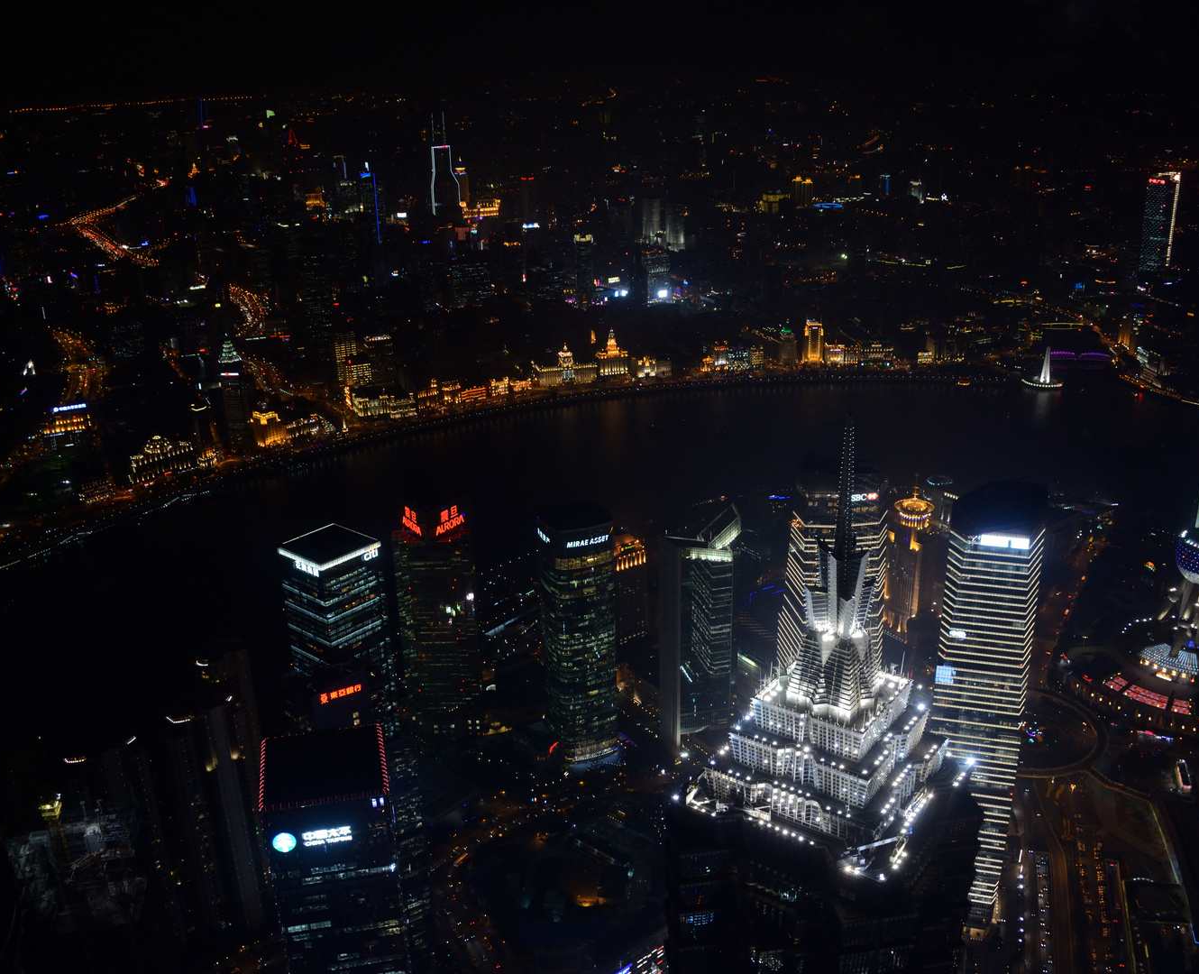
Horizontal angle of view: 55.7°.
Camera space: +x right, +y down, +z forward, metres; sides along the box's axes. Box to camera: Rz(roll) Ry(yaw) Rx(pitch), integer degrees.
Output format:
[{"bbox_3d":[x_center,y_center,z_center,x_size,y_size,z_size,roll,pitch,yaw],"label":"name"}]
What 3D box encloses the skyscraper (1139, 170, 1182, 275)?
[{"bbox_3d":[1153.520,-535.980,2336.910,42.000,220.000,42.000,-11,23,-23],"label":"skyscraper"}]

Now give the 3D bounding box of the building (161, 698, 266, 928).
[{"bbox_3d":[-215.063,190.683,646.200,34.000,150.000,25.000,-6,21,-10],"label":"building"}]

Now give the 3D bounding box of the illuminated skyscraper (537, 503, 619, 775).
[{"bbox_3d":[-13.075,104.453,810.856,48.000,181.000,49.000,-10,22,-19],"label":"illuminated skyscraper"}]

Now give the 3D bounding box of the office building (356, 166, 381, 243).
[{"bbox_3d":[-568.900,-682.140,2847.010,46.000,222.000,44.000,10,23,27],"label":"office building"}]

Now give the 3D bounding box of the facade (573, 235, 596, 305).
[{"bbox_3d":[-30.277,-438.176,2293.552,37.000,143.000,36.000,-3,21,-4],"label":"facade"}]

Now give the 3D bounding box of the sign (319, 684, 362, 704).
[{"bbox_3d":[-127.980,102.110,560.180,22.000,5.500,0.800,-13,24,-26],"label":"sign"}]

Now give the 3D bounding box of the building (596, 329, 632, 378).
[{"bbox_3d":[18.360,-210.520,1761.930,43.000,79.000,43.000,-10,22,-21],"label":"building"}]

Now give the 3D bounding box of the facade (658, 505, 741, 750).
[{"bbox_3d":[70.470,96.800,811.550,43.000,184.000,30.000,-10,22,-21],"label":"facade"}]

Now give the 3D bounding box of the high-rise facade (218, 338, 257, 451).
[{"bbox_3d":[-469.470,-118.610,1461.870,29.000,150.000,29.000,-2,21,-2],"label":"high-rise facade"}]

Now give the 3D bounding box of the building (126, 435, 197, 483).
[{"bbox_3d":[-543.320,-37.290,1404.220,79.000,43.000,29.000,-20,28,-40],"label":"building"}]

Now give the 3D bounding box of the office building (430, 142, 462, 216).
[{"bbox_3d":[-420.977,-825.192,3100.032,70.000,212.000,50.000,-3,21,-4],"label":"office building"}]

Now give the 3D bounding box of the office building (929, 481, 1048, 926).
[{"bbox_3d":[202.920,126.670,616.120,48.000,260.000,50.000,6,22,18],"label":"office building"}]

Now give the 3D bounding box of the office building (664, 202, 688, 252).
[{"bbox_3d":[188.500,-637.880,2801.670,48.000,128.000,32.000,0,21,4],"label":"office building"}]

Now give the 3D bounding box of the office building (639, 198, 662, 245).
[{"bbox_3d":[128.310,-640.650,2804.300,48.000,136.000,42.000,-7,22,-14],"label":"office building"}]

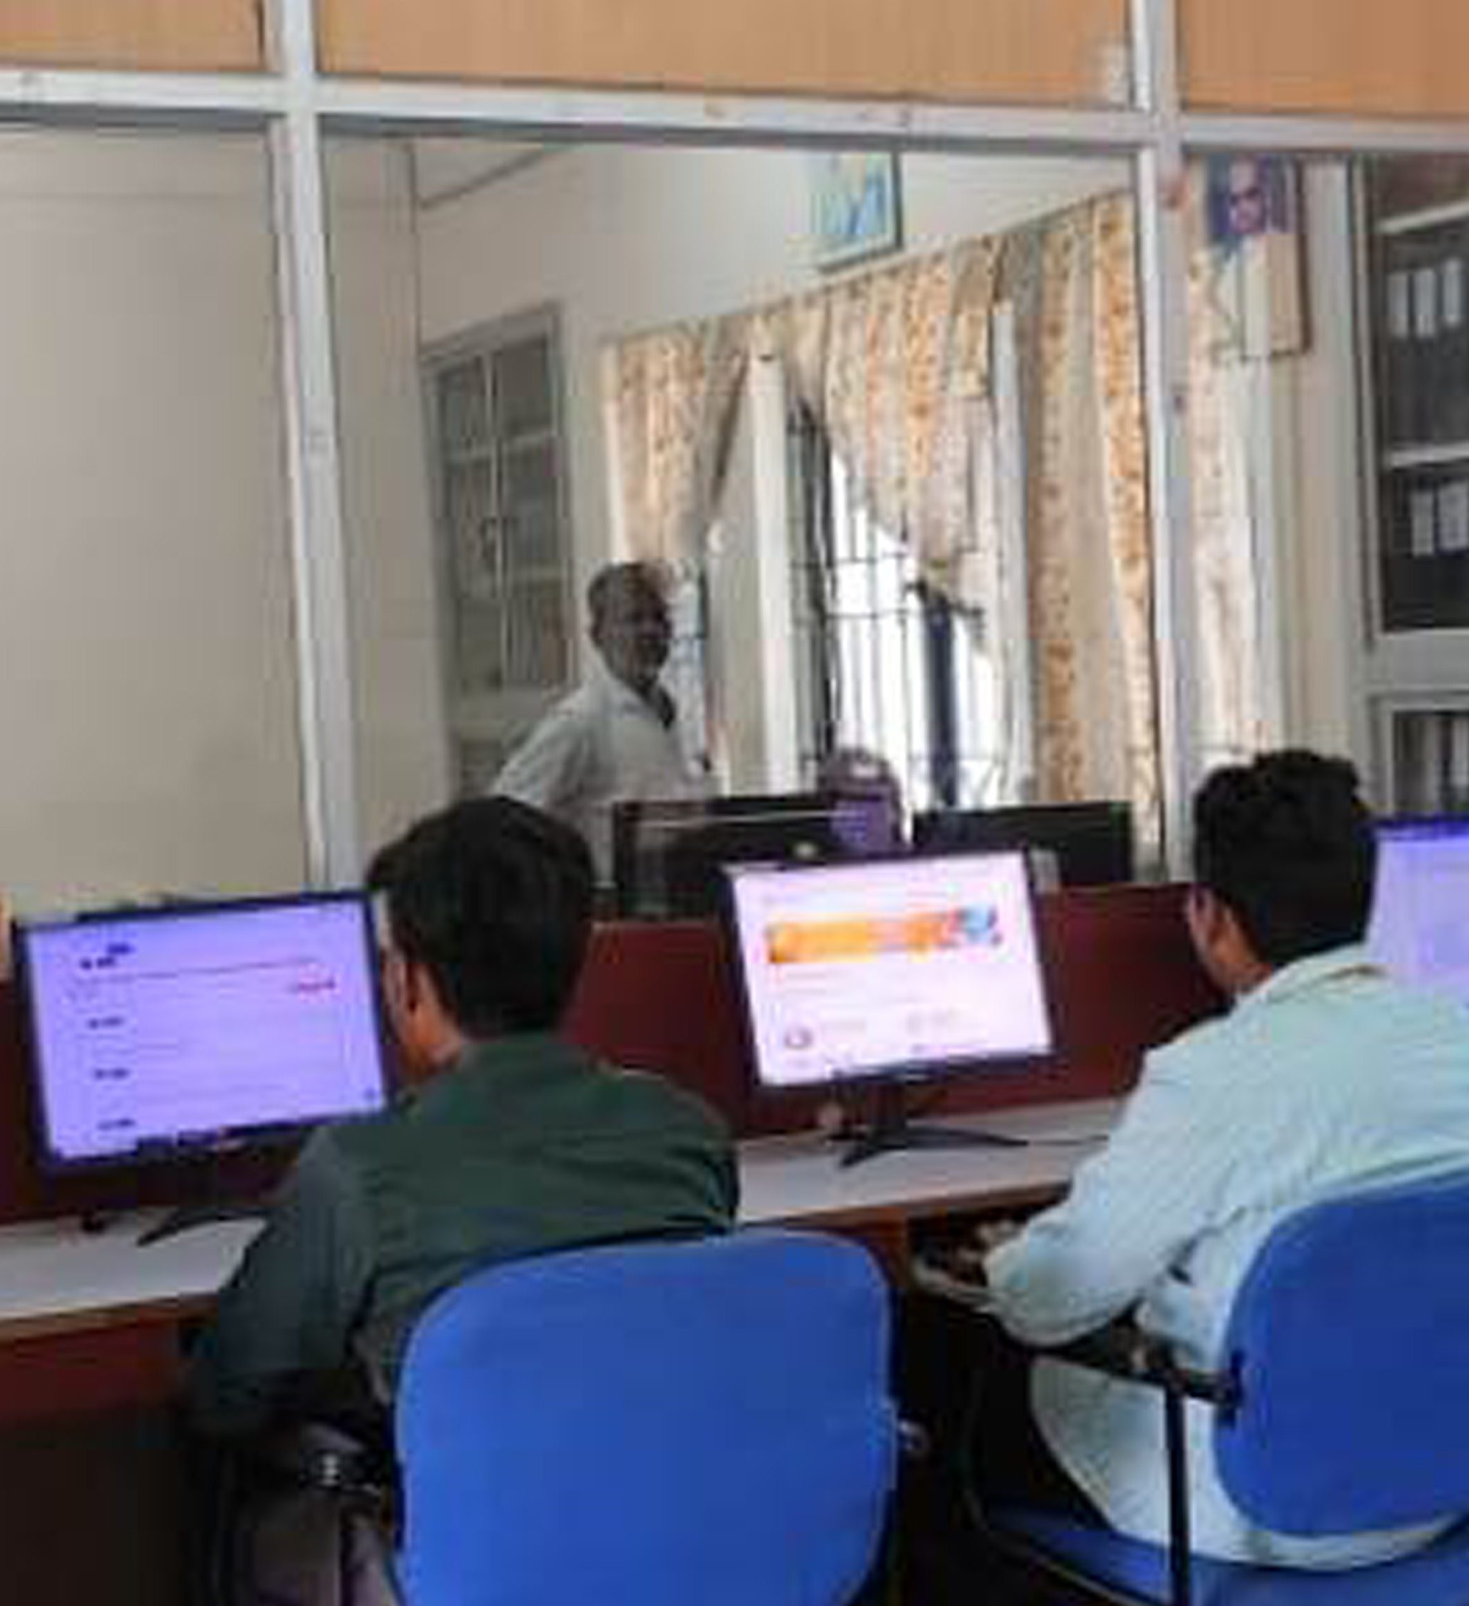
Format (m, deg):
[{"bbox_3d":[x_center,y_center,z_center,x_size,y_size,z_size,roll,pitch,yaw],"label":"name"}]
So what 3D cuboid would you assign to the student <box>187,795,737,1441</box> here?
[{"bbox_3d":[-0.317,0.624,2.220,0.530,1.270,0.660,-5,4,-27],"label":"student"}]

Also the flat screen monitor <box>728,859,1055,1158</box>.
[{"bbox_3d":[0.206,0.255,2.731,0.440,0.385,0.190,-4,4,-25],"label":"flat screen monitor"}]

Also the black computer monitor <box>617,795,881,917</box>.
[{"bbox_3d":[0.032,0.197,3.550,0.460,0.410,0.190,-3,4,-3],"label":"black computer monitor"}]

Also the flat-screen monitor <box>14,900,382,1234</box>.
[{"bbox_3d":[-0.613,0.308,2.509,0.430,0.390,0.190,-5,5,-35],"label":"flat-screen monitor"}]

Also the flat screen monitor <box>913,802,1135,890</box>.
[{"bbox_3d":[0.504,0.184,3.780,0.400,0.360,0.190,-3,4,-5],"label":"flat screen monitor"}]

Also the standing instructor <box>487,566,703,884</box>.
[{"bbox_3d":[-0.284,0.275,4.800,0.340,1.630,0.480,1,5,41],"label":"standing instructor"}]

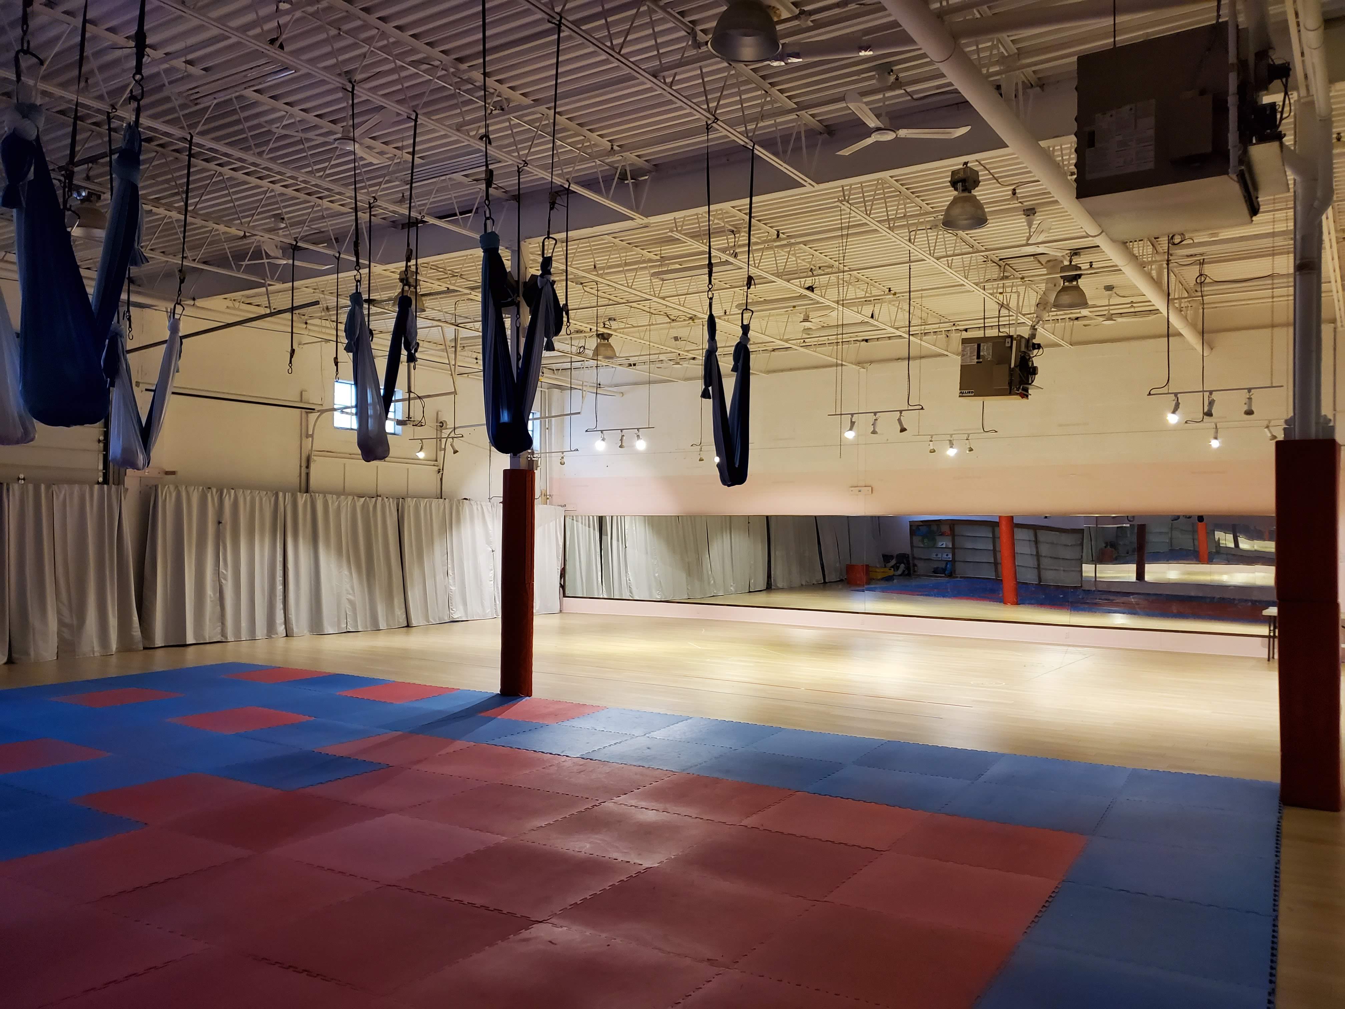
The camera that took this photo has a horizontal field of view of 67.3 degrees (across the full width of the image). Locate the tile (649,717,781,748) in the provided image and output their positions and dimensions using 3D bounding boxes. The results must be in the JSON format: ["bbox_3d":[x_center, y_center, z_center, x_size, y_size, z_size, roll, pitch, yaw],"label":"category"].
[{"bbox_3d":[0.383,2.107,9.272,0.987,0.030,0.987,0,-2,31],"label":"tile"}]

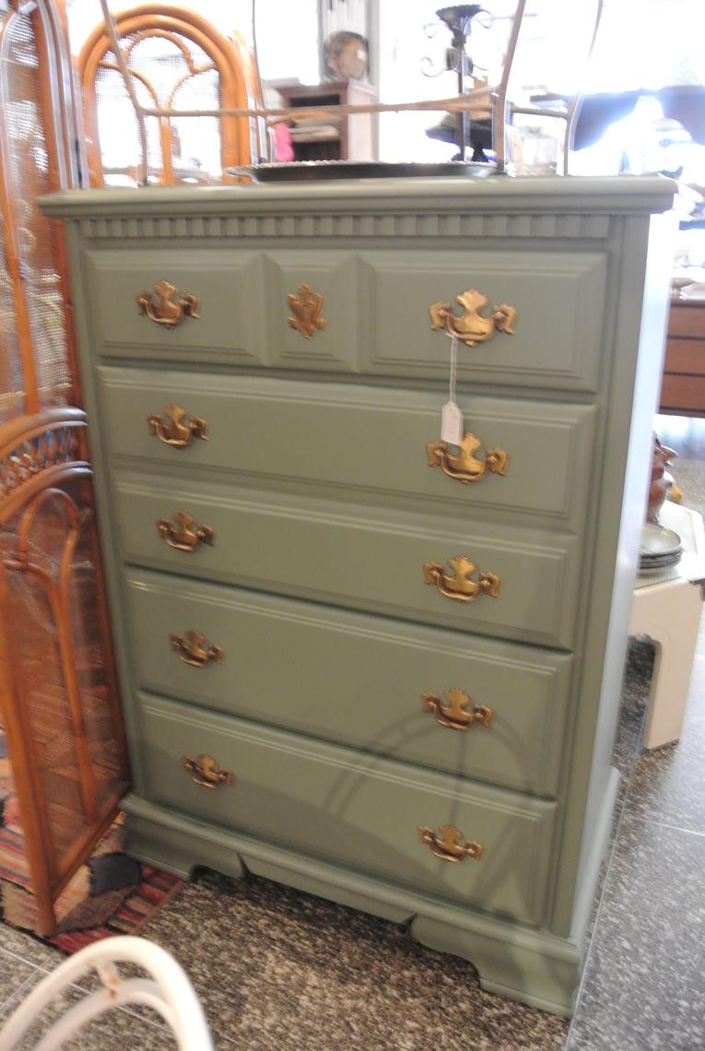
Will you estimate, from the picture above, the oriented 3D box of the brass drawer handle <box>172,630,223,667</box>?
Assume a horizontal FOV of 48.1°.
[{"bbox_3d":[-0.281,0.222,1.408,0.116,0.072,0.025,8,22,23],"label":"brass drawer handle"}]

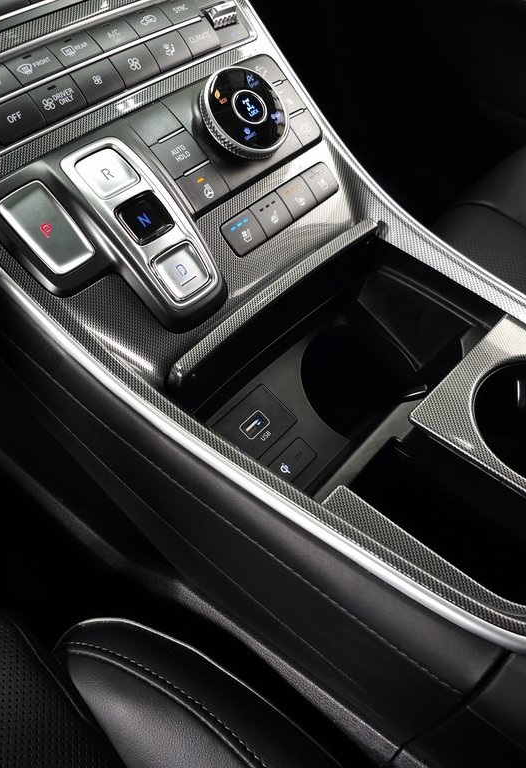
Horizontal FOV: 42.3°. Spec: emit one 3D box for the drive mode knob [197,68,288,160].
[{"bbox_3d":[-0.011,-0.152,0.388,0.053,0.017,0.053,8,71,-26],"label":"drive mode knob"}]

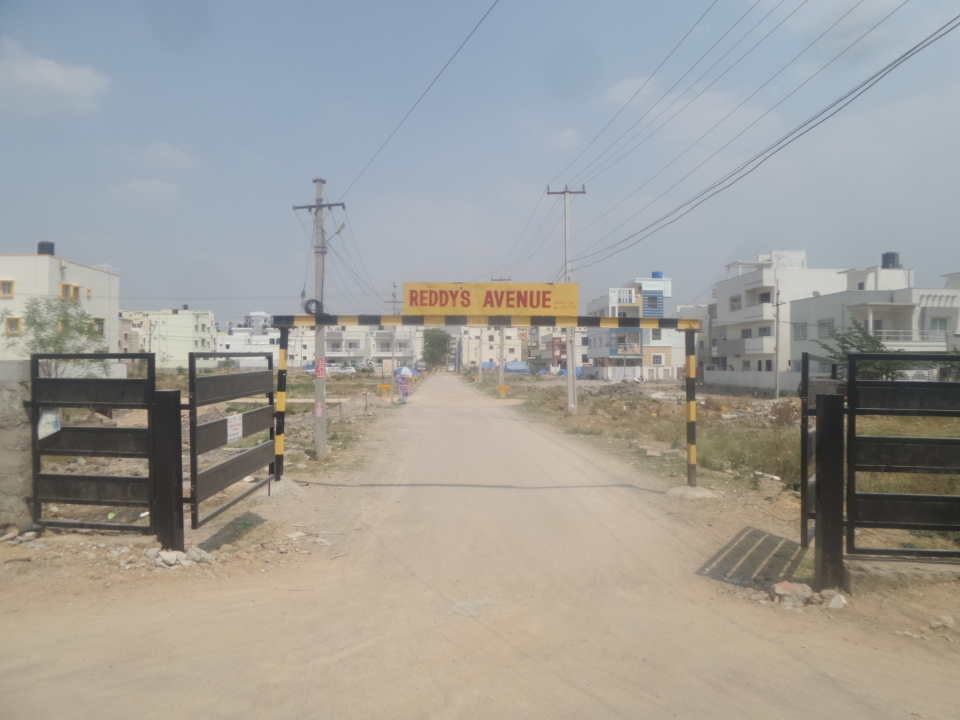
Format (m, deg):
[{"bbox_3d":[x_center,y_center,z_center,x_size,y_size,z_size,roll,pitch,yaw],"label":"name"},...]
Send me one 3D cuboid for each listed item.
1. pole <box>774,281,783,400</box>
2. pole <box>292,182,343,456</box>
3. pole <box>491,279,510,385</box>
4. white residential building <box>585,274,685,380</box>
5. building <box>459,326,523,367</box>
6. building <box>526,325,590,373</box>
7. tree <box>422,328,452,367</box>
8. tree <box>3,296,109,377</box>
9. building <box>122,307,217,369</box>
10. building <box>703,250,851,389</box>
[{"bbox_3d":[17.950,-1.170,40.000,0.550,7.200,0.400,0,0,-3],"label":"pole"},{"bbox_3d":[-3.740,-0.960,15.400,1.200,6.480,0.500,0,0,-3],"label":"pole"},{"bbox_3d":[1.880,-2.600,61.000,1.800,10.100,0.400,0,0,-3],"label":"pole"},{"bbox_3d":[20.900,-4.200,92.500,9.600,13.400,13.500,0,0,-3],"label":"white residential building"},{"bbox_3d":[3.200,-2.900,170.000,14.000,12.000,12.000,0,0,-3],"label":"building"},{"bbox_3d":[15.000,-2.300,131.000,10.000,10.200,12.000,0,0,-3],"label":"building"},{"bbox_3d":[-11.800,-2.800,185.000,8.300,11.700,8.300,0,0,-3],"label":"tree"},{"bbox_3d":[-25.200,-0.650,39.500,5.800,6.100,5.400,0,0,-3],"label":"tree"},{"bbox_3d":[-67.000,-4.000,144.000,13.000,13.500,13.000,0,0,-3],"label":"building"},{"bbox_3d":[30.100,-3.900,66.500,9.400,12.800,12.500,0,0,-3],"label":"building"}]

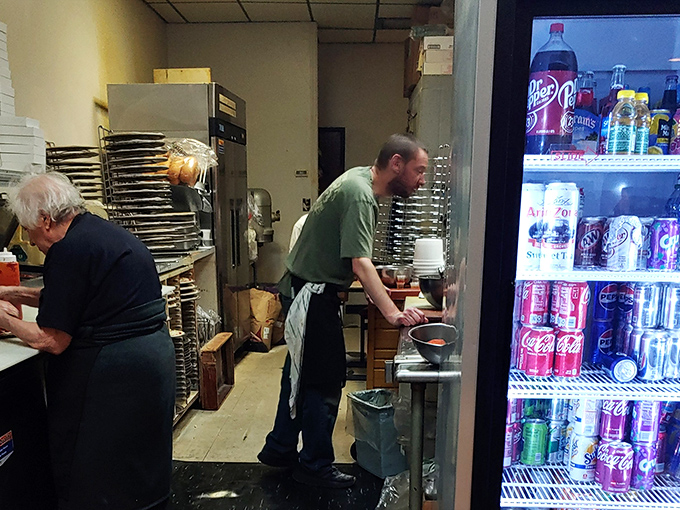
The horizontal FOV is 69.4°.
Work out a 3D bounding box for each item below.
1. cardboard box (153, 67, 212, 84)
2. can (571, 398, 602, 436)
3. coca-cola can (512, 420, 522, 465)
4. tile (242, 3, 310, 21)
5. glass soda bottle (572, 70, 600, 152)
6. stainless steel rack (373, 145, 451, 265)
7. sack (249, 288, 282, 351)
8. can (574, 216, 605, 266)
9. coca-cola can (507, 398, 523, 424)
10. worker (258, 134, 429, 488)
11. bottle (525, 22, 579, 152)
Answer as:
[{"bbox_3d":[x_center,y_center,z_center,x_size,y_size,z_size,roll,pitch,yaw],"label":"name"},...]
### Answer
[{"bbox_3d":[-1.205,-1.364,3.778,0.430,0.130,0.220,0,9,-5],"label":"cardboard box"},{"bbox_3d":[0.694,0.450,1.373,0.066,0.122,0.066,1,9,3],"label":"can"},{"bbox_3d":[0.514,0.554,1.484,0.066,0.122,0.066,1,9,3],"label":"coca-cola can"},{"bbox_3d":[-0.571,-2.225,4.509,0.610,0.020,0.470,1,7,2],"label":"tile"},{"bbox_3d":[0.607,-0.346,1.217,0.062,0.205,0.062,0,11,2],"label":"glass soda bottle"},{"bbox_3d":[0.395,-0.258,2.828,0.370,0.690,0.340,1,9,3],"label":"stainless steel rack"},{"bbox_3d":[-0.623,0.530,4.147,0.290,0.507,0.240,0,11,2],"label":"sack"},{"bbox_3d":[0.622,-0.034,1.222,0.066,0.122,0.066,1,7,2],"label":"can"},{"bbox_3d":[0.482,0.417,1.393,0.066,0.122,0.066,1,7,2],"label":"coca-cola can"},{"bbox_3d":[-0.003,0.287,2.293,0.800,1.660,0.520,-1,11,-5],"label":"worker"},{"bbox_3d":[0.515,-0.392,1.192,0.110,0.313,0.110,0,11,2],"label":"bottle"}]

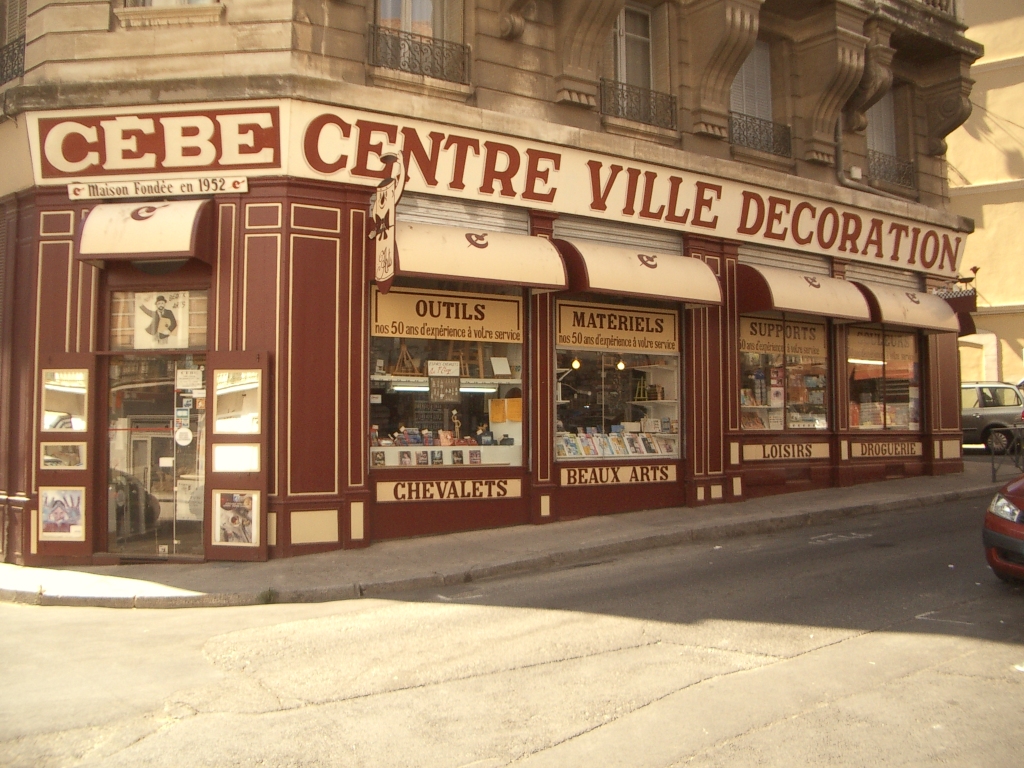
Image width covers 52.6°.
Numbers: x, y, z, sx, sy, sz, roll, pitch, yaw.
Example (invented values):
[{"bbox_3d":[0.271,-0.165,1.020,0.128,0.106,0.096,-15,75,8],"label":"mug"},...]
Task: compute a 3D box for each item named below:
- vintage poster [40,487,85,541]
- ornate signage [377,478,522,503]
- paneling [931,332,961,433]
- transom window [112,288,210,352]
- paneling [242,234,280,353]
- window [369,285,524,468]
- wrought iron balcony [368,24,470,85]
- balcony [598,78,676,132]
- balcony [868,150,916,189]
[{"bbox_3d":[-4.775,1.386,11.013,0.535,0.573,0.025,0,-3,9],"label":"vintage poster"},{"bbox_3d":[-0.686,1.213,11.826,1.910,0.212,0.030,2,-3,-34],"label":"ornate signage"},{"bbox_3d":[8.115,-0.114,19.363,0.891,2.030,0.060,2,-4,-34],"label":"paneling"},{"bbox_3d":[-3.809,-0.681,11.199,1.121,0.649,0.060,0,-3,9],"label":"transom window"},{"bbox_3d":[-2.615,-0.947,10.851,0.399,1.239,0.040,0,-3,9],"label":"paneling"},{"bbox_3d":[-0.748,-0.052,12.064,2.063,2.053,0.120,2,-3,-34],"label":"window"},{"bbox_3d":[-1.065,-3.747,11.848,1.316,0.459,0.120,2,-3,-34],"label":"wrought iron balcony"},{"bbox_3d":[1.912,-4.156,15.437,1.477,0.513,0.120,2,-4,-34],"label":"balcony"},{"bbox_3d":[6.904,-3.880,18.772,1.324,0.496,0.120,2,-4,-34],"label":"balcony"}]

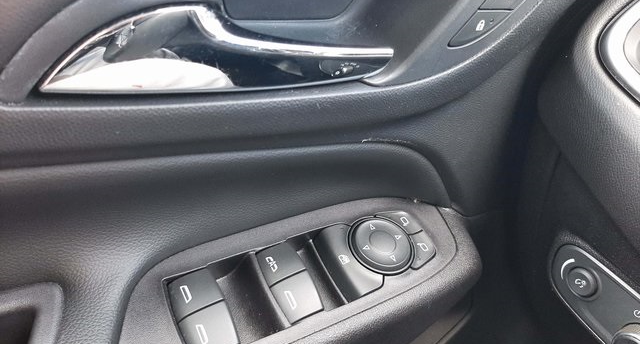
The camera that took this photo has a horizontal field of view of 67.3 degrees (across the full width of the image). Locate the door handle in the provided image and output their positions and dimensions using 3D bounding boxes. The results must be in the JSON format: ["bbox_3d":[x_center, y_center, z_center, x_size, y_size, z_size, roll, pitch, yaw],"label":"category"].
[{"bbox_3d":[-0.034,-0.062,0.241,0.190,0.046,0.032,-9,47,-35],"label":"door handle"}]

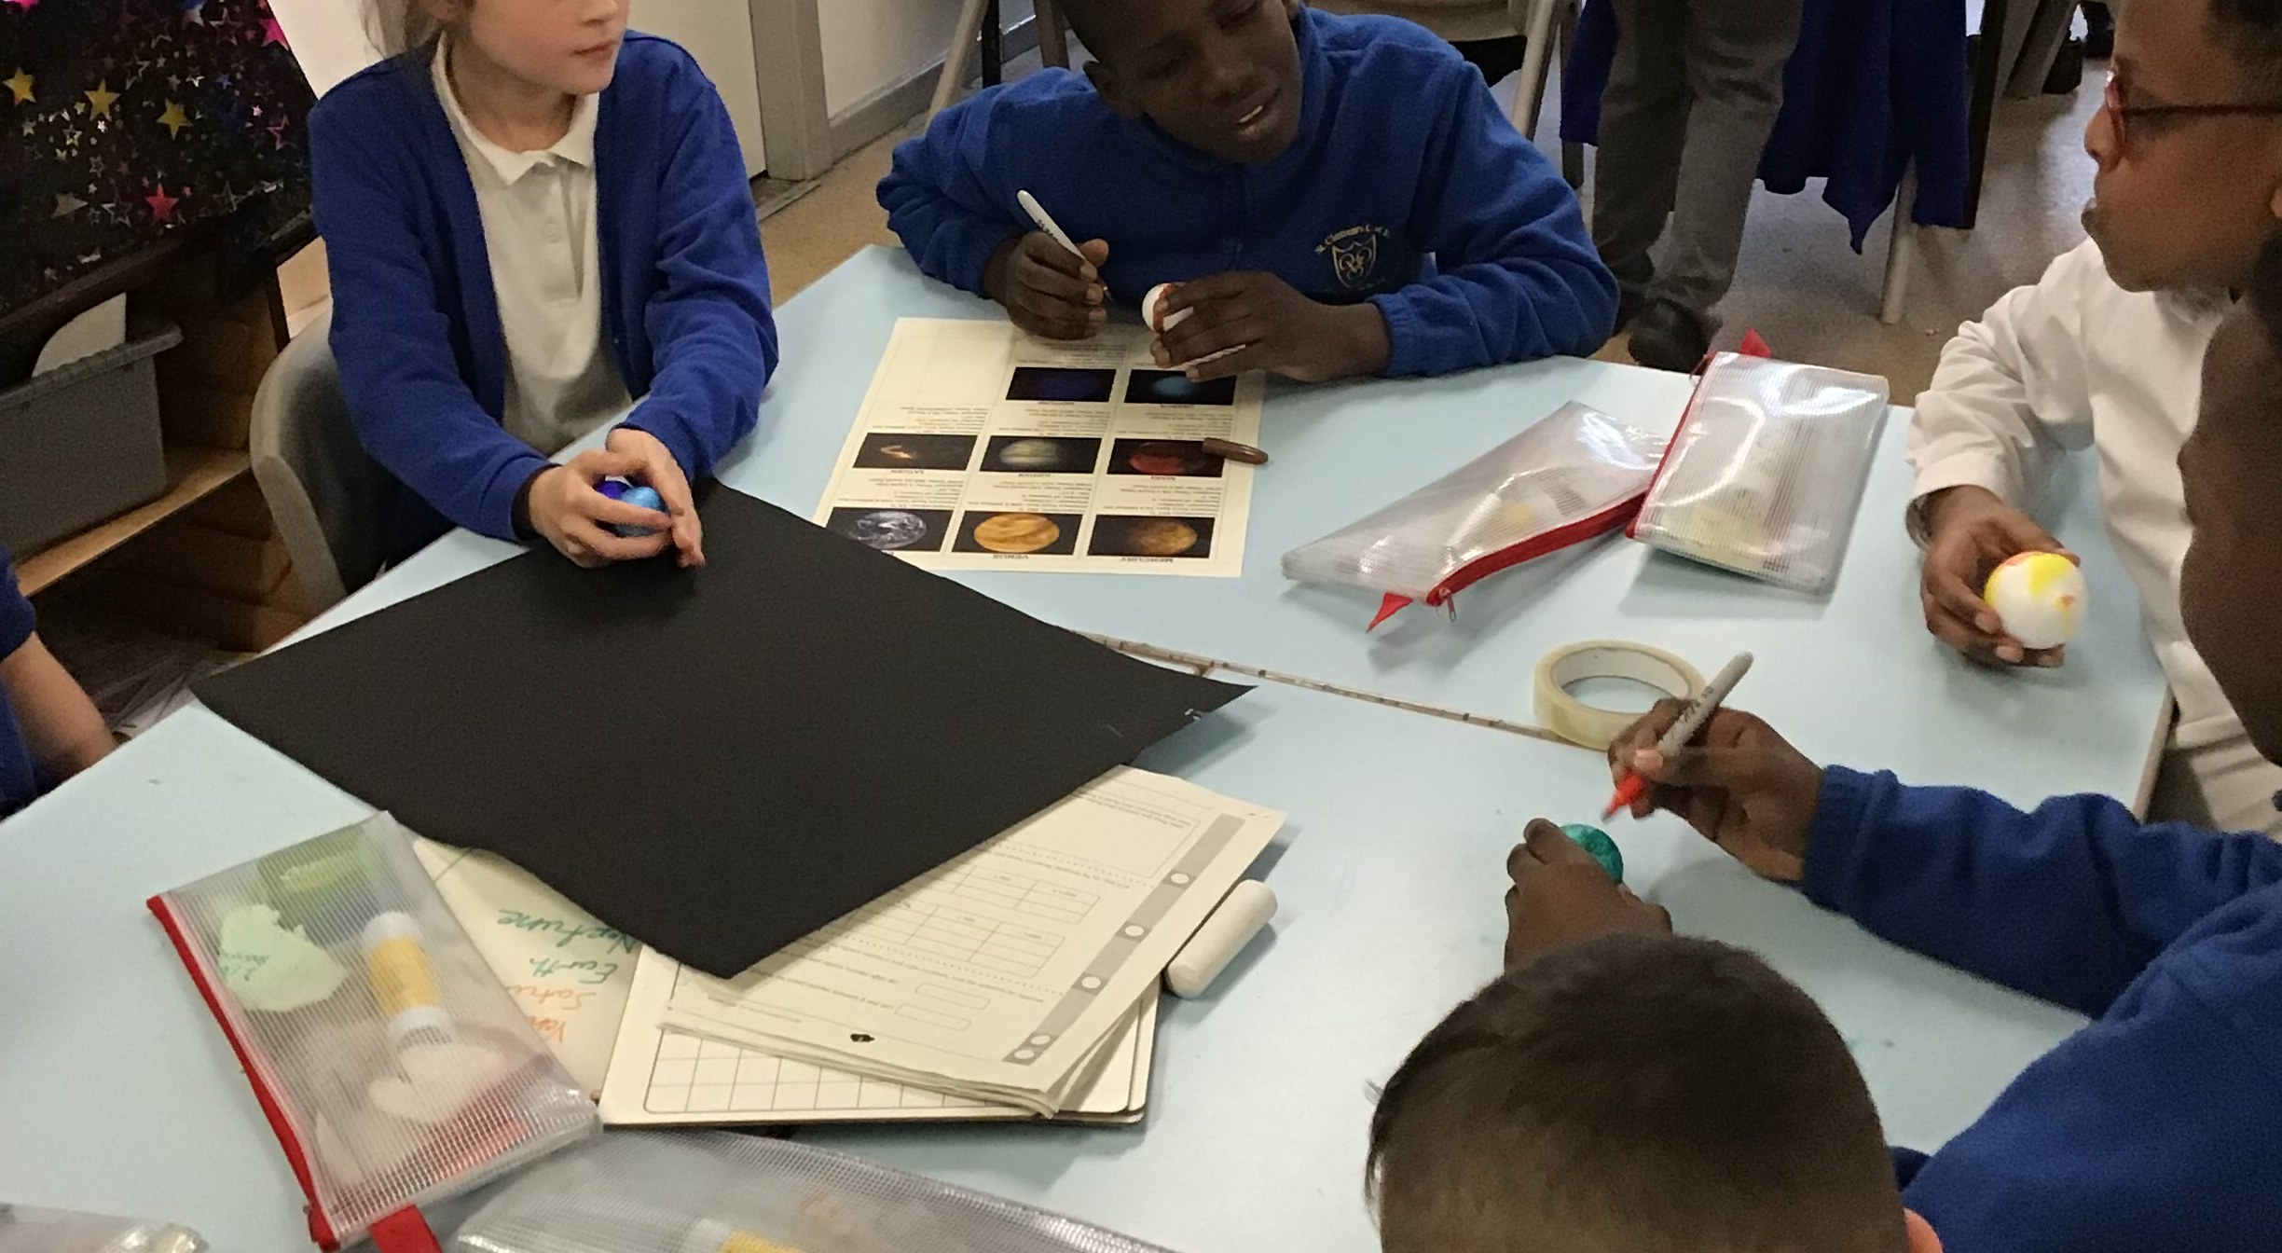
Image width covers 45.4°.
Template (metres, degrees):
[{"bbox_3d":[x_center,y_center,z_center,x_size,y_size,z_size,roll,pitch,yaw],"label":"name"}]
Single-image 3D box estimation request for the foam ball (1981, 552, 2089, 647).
[{"bbox_3d":[0.541,-0.017,1.647,0.060,0.060,0.060,-1,29,1],"label":"foam ball"}]

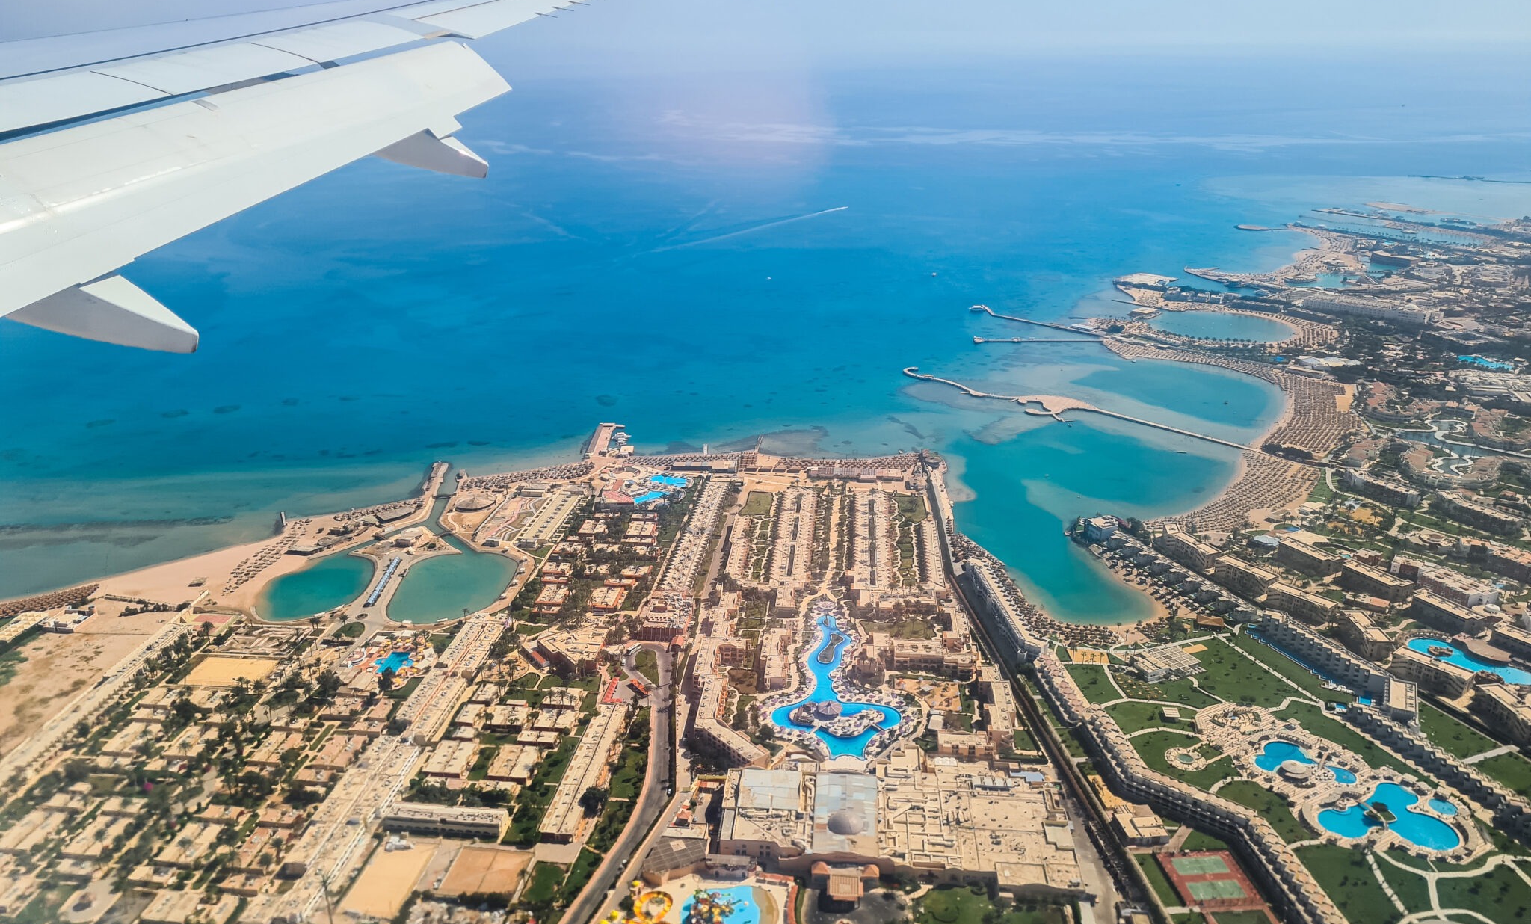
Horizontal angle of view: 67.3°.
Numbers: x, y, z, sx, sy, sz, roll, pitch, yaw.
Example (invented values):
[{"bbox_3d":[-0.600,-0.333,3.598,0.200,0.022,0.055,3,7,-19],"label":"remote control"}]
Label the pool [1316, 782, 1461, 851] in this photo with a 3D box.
[{"bbox_3d":[308.790,178.730,563.338,65.000,2.000,49.300,-12,23,-27],"label":"pool"}]

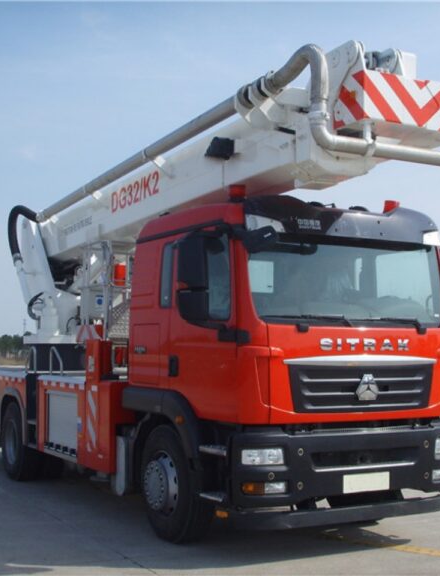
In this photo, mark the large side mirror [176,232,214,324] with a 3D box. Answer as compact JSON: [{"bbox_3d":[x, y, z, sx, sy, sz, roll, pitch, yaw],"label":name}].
[{"bbox_3d":[-0.193,-0.080,6.537,0.290,0.740,0.200,1,-4,-17],"label":"large side mirror"}]

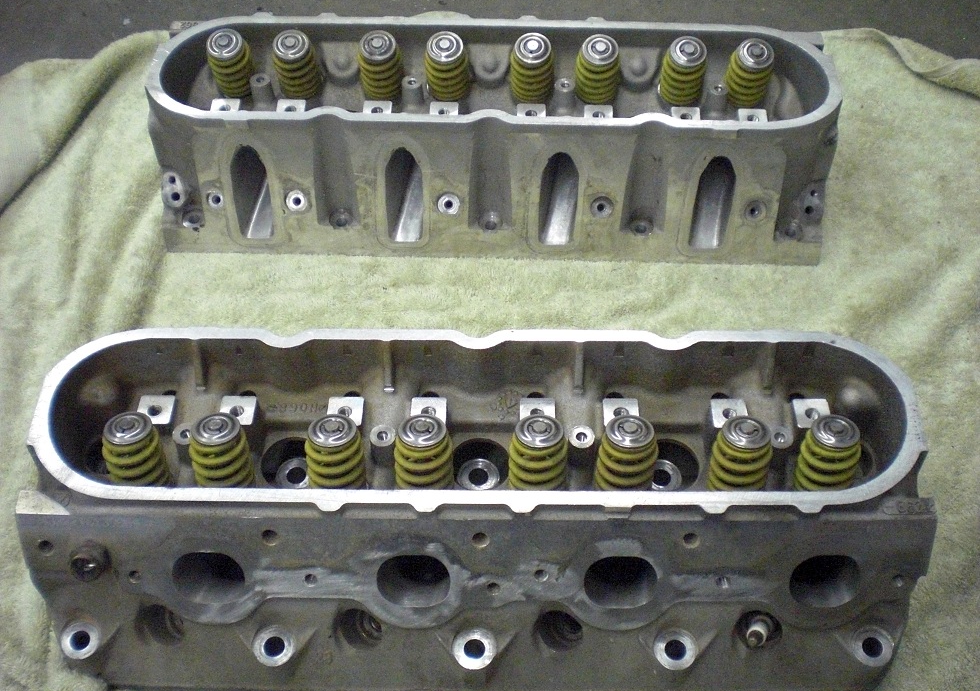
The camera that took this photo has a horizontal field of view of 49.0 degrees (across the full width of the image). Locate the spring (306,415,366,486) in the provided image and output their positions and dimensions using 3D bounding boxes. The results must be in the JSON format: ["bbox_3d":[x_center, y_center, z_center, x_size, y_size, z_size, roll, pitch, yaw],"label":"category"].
[{"bbox_3d":[-0.085,0.064,0.599,0.033,0.049,0.033,0,38,1],"label":"spring"}]

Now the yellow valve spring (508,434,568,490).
[{"bbox_3d":[0.027,0.066,0.599,0.033,0.045,0.033,0,38,1],"label":"yellow valve spring"}]

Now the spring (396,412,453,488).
[{"bbox_3d":[-0.036,0.064,0.598,0.033,0.049,0.033,0,38,1],"label":"spring"}]

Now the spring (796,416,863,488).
[{"bbox_3d":[0.187,0.065,0.595,0.033,0.049,0.033,0,38,1],"label":"spring"}]

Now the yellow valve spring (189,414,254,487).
[{"bbox_3d":[-0.148,0.064,0.600,0.033,0.049,0.033,0,38,1],"label":"yellow valve spring"}]

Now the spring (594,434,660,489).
[{"bbox_3d":[0.076,0.066,0.598,0.033,0.045,0.033,0,38,1],"label":"spring"}]

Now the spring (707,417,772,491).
[{"bbox_3d":[0.138,0.065,0.596,0.033,0.049,0.033,0,38,1],"label":"spring"}]

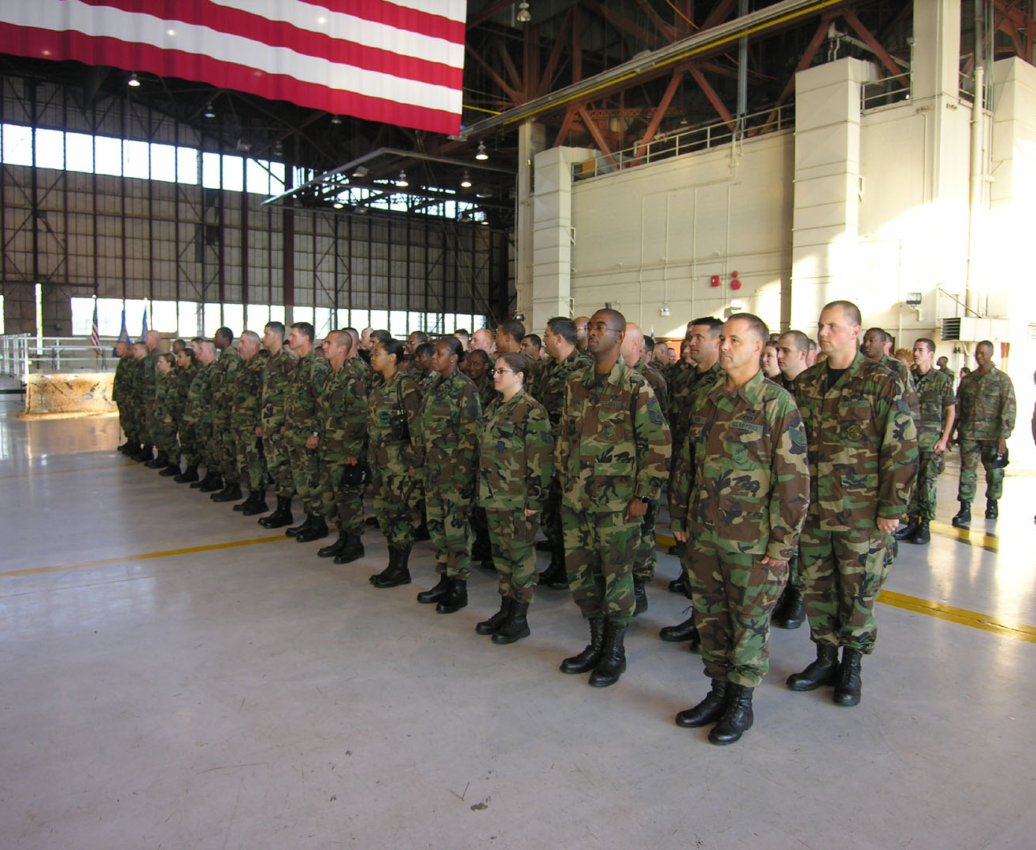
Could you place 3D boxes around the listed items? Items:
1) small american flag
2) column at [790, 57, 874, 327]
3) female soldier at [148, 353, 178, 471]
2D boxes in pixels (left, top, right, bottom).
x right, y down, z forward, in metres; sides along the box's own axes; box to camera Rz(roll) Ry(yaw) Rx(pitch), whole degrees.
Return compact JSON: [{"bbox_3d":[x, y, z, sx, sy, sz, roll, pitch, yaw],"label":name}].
[{"bbox_3d":[-13.705,-3.161,25.500,0.320,1.800,0.200,-3,6,-36],"label":"small american flag"},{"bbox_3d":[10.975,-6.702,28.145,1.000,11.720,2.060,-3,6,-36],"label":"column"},{"bbox_3d":[-4.579,-0.156,10.250,0.310,1.600,0.460,-3,6,-36],"label":"female soldier"}]

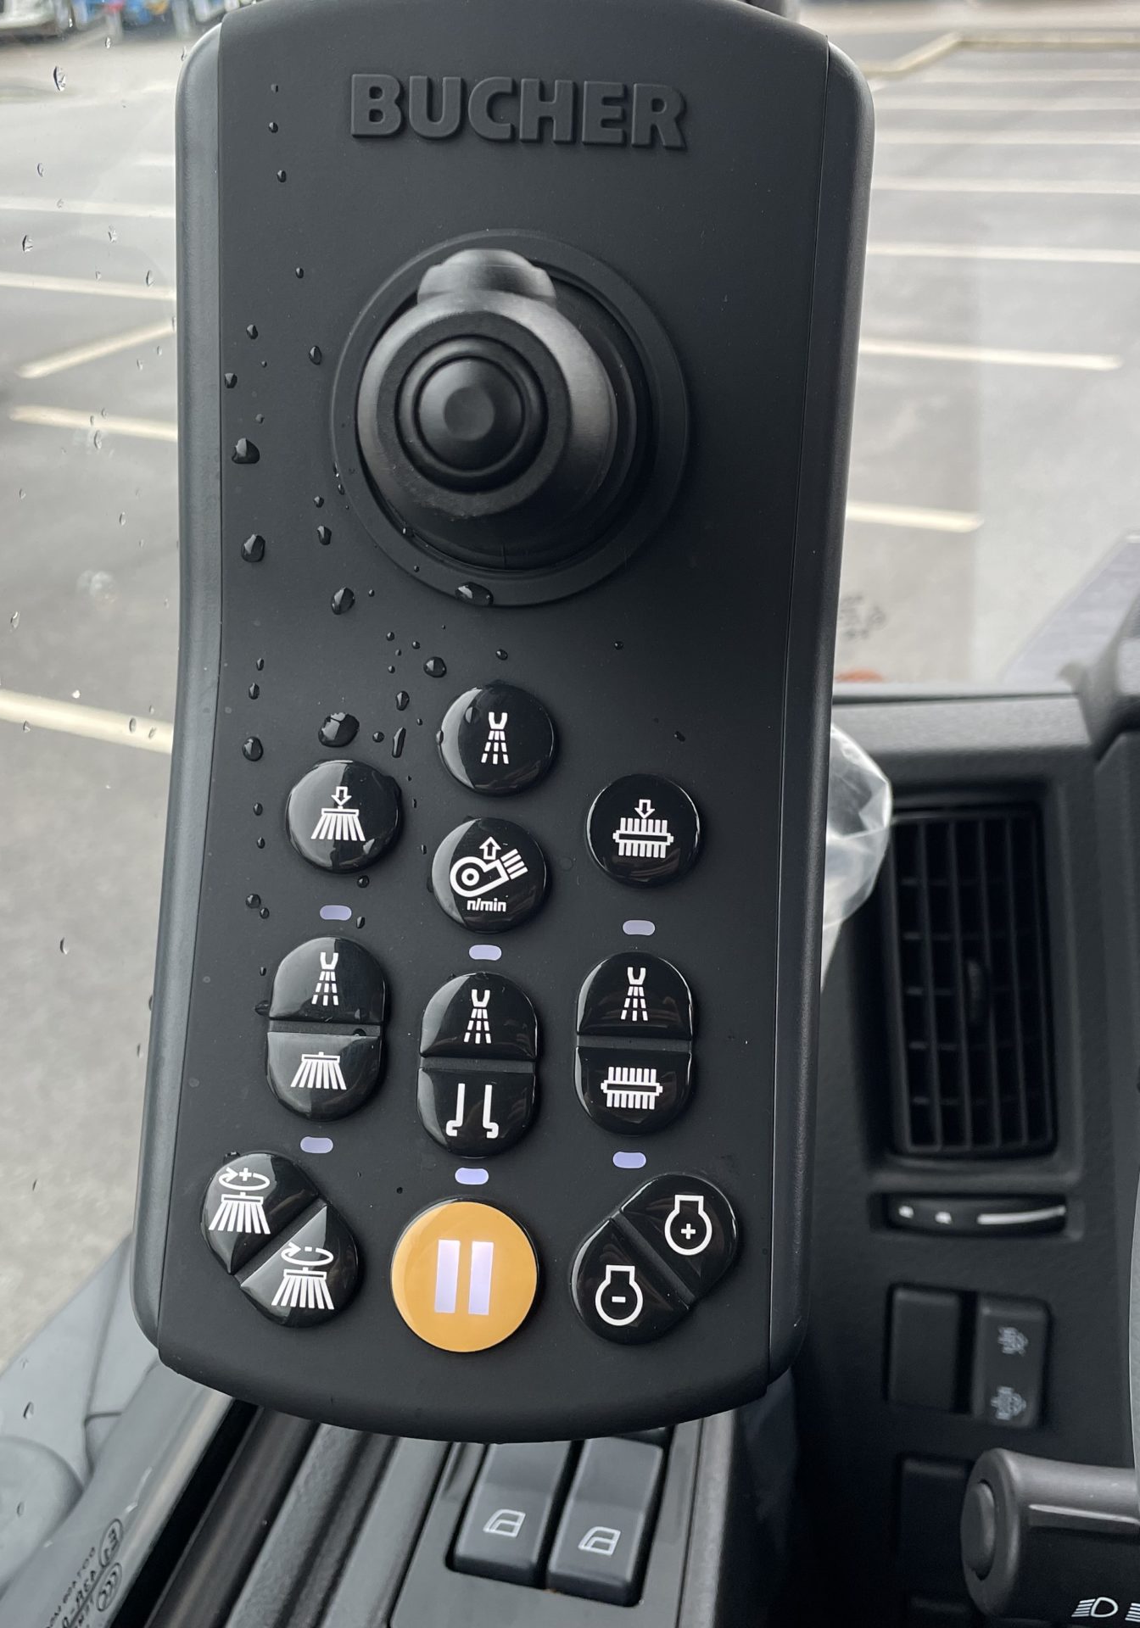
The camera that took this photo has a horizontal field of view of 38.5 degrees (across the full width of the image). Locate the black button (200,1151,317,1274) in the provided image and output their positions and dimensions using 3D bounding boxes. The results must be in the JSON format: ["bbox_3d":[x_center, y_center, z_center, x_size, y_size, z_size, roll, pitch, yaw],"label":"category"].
[{"bbox_3d":[-0.048,0.061,0.250,0.017,0.018,0.004,3,-11,1],"label":"black button"}]

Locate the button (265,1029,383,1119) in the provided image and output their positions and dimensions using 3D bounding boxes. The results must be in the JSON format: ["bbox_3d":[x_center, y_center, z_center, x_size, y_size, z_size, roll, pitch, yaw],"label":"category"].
[{"bbox_3d":[-0.038,0.041,0.254,0.018,0.014,0.004,3,-11,1],"label":"button"}]

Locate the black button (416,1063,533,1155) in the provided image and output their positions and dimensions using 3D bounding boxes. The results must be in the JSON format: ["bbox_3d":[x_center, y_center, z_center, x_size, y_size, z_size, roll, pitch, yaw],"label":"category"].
[{"bbox_3d":[-0.014,0.043,0.239,0.017,0.013,0.004,3,-14,1],"label":"black button"}]

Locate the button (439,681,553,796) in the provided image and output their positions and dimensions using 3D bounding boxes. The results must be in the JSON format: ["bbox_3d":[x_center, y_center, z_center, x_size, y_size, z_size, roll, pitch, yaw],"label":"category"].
[{"bbox_3d":[-0.011,-0.012,0.253,0.017,0.017,0.004,3,-14,1],"label":"button"}]

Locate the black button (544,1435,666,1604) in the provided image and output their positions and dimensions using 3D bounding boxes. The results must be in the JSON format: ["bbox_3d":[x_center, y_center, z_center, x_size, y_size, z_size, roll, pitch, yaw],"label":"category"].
[{"bbox_3d":[0.009,0.175,0.407,0.019,0.011,0.047,8,16,9],"label":"black button"}]

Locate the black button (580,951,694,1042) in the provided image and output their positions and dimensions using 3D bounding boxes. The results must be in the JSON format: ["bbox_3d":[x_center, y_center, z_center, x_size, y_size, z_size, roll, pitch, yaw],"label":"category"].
[{"bbox_3d":[0.010,0.029,0.256,0.018,0.013,0.004,3,-11,1],"label":"black button"}]

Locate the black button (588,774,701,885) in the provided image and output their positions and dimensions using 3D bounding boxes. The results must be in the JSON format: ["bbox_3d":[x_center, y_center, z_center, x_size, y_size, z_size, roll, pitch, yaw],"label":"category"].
[{"bbox_3d":[0.011,0.003,0.250,0.017,0.017,0.004,3,-14,1],"label":"black button"}]

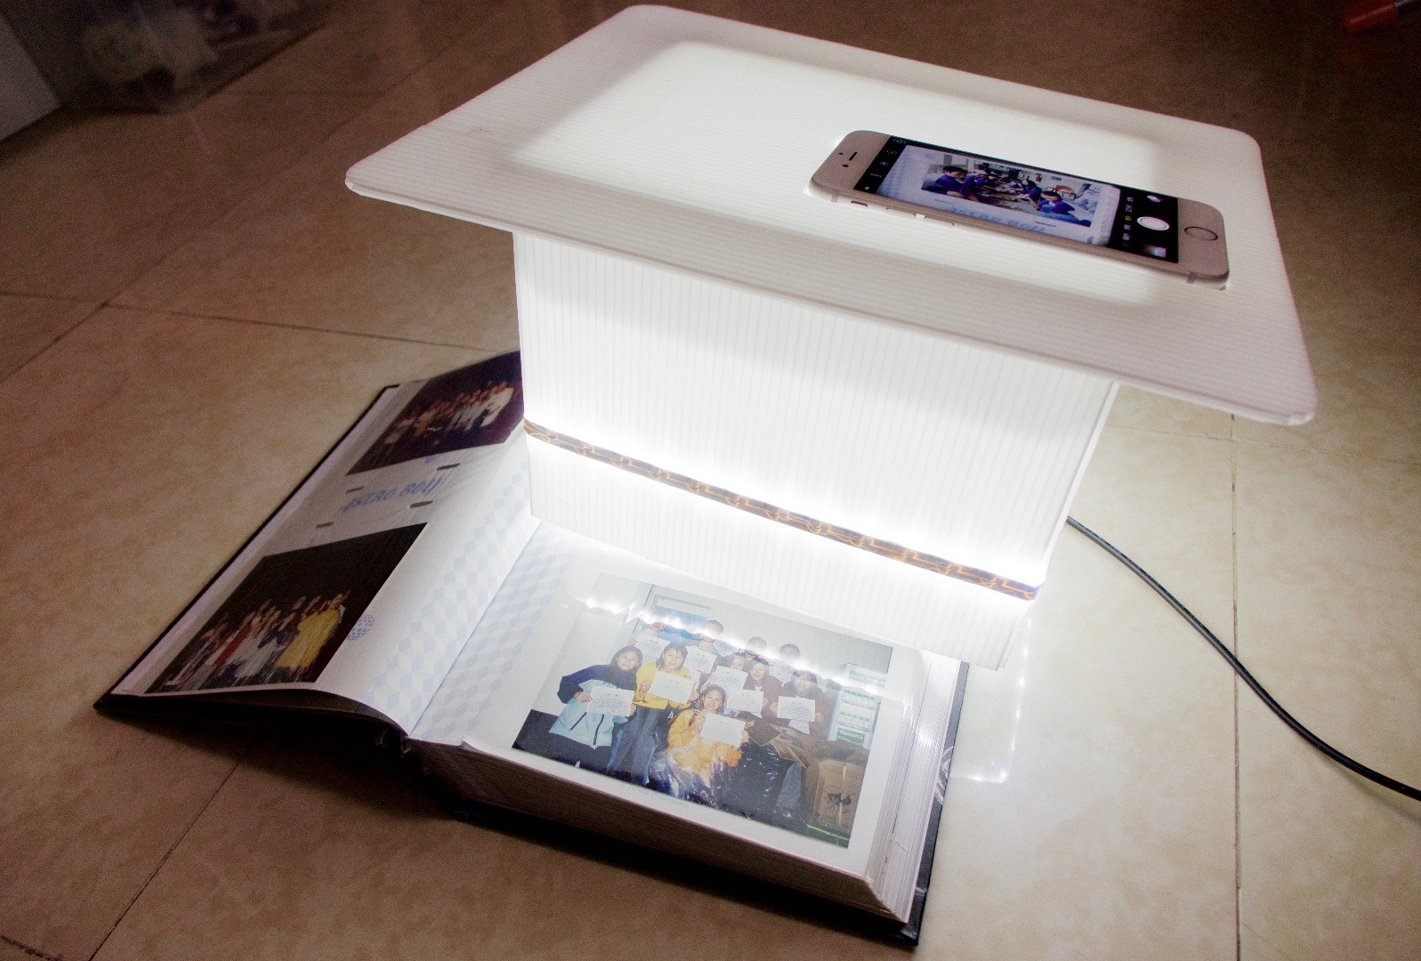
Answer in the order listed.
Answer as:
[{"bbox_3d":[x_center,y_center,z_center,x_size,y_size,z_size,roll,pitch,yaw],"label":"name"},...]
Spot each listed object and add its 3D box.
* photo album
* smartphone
[{"bbox_3d":[-0.076,0.026,0.462,0.397,0.068,0.253,8,46,19],"label":"photo album"},{"bbox_3d":[0.106,-0.096,0.333,0.138,0.007,0.067,18,41,13],"label":"smartphone"}]

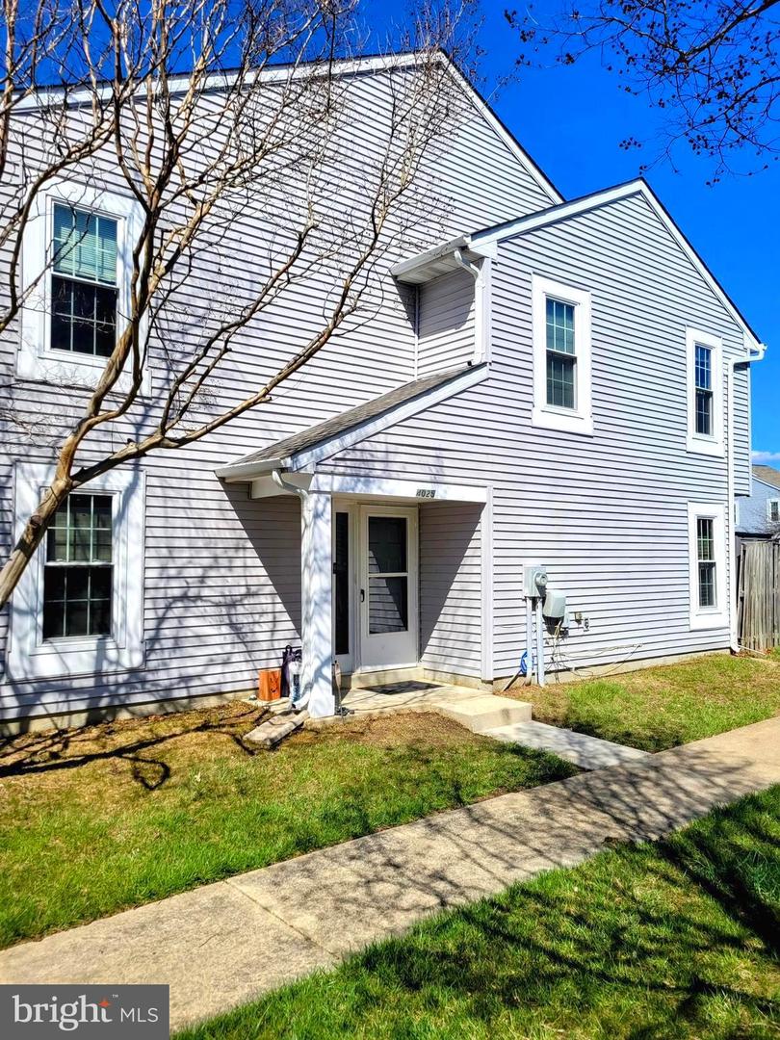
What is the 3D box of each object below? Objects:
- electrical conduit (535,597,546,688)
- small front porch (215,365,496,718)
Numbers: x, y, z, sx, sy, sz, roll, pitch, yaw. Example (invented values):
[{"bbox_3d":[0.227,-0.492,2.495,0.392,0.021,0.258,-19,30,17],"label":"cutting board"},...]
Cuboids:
[{"bbox_3d":[1.860,1.493,9.616,0.068,1.110,0.068,2,-3,-38],"label":"electrical conduit"},{"bbox_3d":[-0.272,0.047,8.722,3.070,3.901,1.259,2,-3,-38],"label":"small front porch"}]

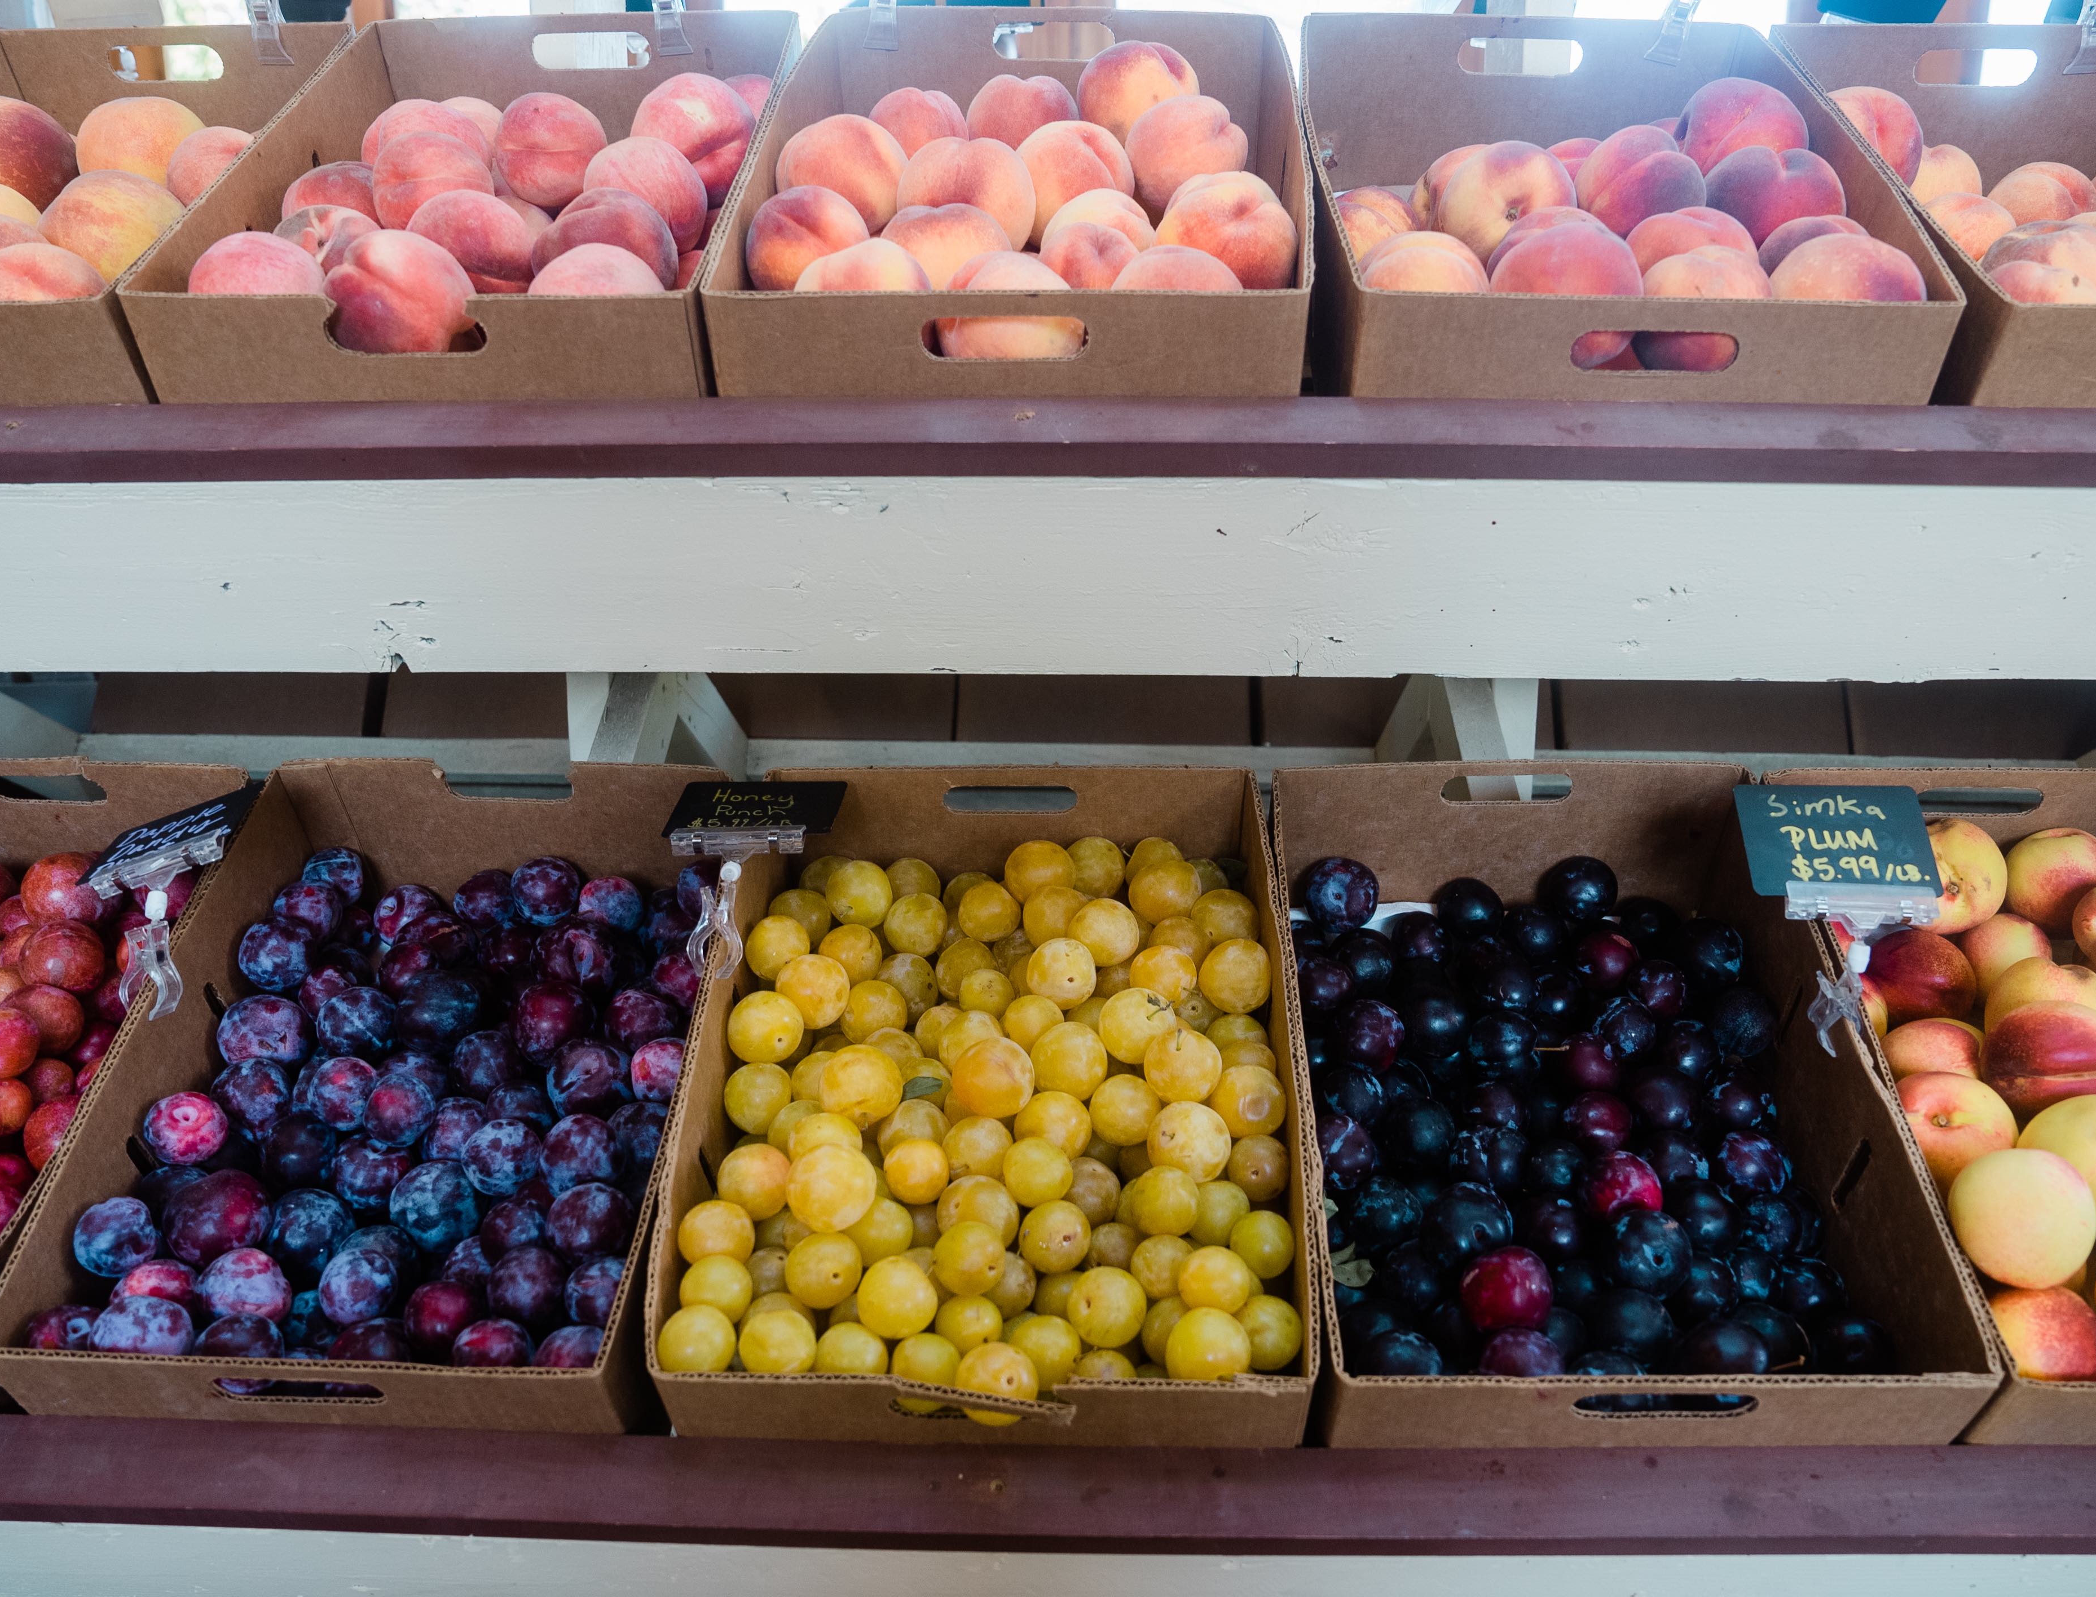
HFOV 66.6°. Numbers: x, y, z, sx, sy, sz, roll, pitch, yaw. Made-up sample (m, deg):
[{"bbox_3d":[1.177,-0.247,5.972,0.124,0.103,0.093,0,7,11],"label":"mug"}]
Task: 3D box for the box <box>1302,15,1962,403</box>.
[{"bbox_3d":[0.322,-0.351,0.997,0.304,0.126,0.405,2,44,3],"label":"box"}]

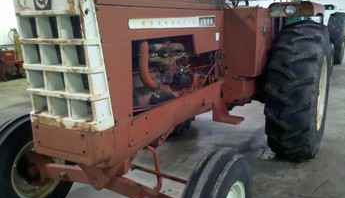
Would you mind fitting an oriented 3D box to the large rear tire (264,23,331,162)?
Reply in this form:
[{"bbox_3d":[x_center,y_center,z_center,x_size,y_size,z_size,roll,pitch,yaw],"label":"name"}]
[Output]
[{"bbox_3d":[1.552,-0.087,3.567,0.465,1.630,1.630,8,17,32],"label":"large rear tire"}]

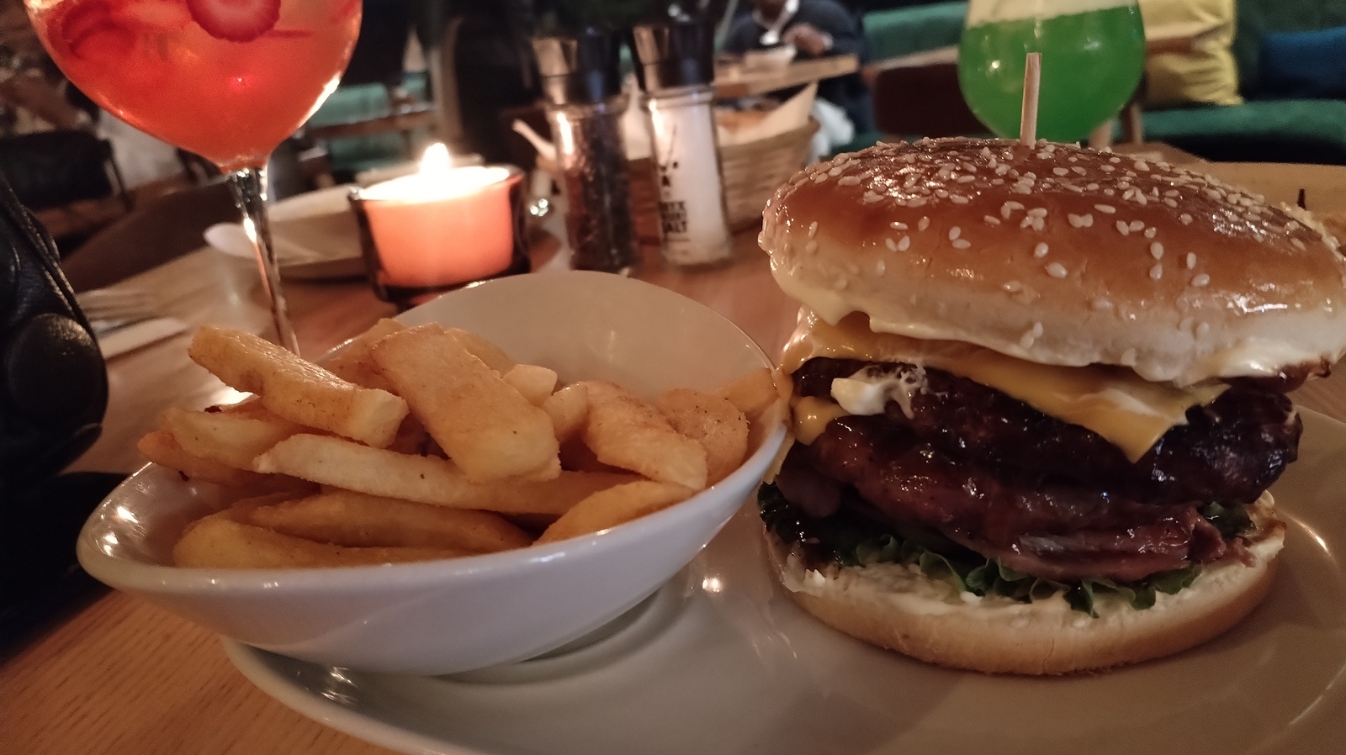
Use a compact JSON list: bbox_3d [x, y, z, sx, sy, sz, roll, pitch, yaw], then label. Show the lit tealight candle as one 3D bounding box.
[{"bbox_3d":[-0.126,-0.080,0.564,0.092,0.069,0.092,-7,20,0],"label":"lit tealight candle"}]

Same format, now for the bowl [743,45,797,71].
[{"bbox_3d":[0.258,-0.852,2.700,0.143,0.052,0.143,-7,20,0],"label":"bowl"}]

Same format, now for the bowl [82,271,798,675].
[{"bbox_3d":[-0.050,0.022,0.260,0.153,0.060,0.157,-7,20,0],"label":"bowl"}]

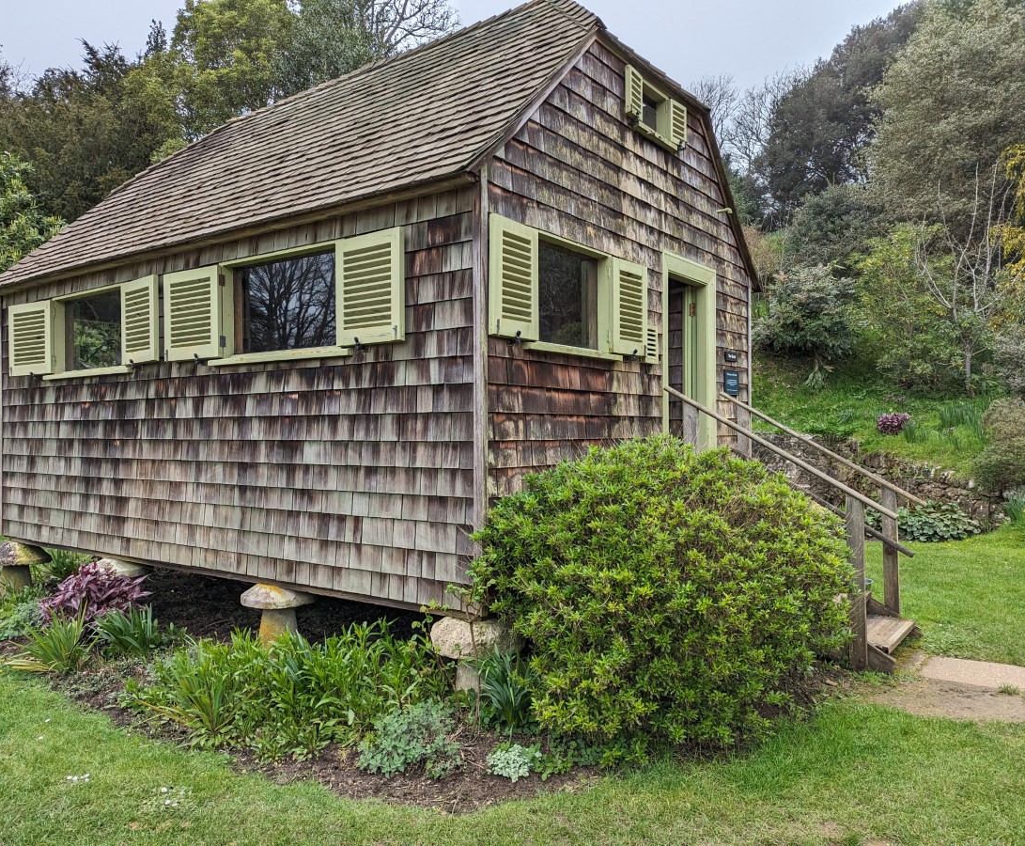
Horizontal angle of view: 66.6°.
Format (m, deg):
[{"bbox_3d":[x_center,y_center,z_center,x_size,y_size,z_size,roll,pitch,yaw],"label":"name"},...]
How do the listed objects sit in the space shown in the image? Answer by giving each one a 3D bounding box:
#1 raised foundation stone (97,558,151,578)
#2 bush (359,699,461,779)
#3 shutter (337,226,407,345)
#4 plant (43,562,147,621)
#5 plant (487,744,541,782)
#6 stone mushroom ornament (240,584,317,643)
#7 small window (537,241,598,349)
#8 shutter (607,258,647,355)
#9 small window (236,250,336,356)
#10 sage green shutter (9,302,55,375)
[{"bbox_3d":[-3.253,1.343,6.552,0.500,0.500,0.500,-1,0,35],"label":"raised foundation stone"},{"bbox_3d":[-0.488,1.496,3.766,0.480,0.255,0.430,0,0,0],"label":"bush"},{"bbox_3d":[-0.853,-0.789,4.641,0.525,0.640,0.055,-1,0,35],"label":"shutter"},{"bbox_3d":[-3.237,1.309,6.050,0.750,0.450,0.580,0,0,-28],"label":"plant"},{"bbox_3d":[0.012,1.552,3.616,0.230,0.135,0.220,0,0,0],"label":"plant"},{"bbox_3d":[-1.591,1.347,5.332,0.520,0.560,0.520,-1,0,35],"label":"stone mushroom ornament"},{"bbox_3d":[0.357,-0.787,4.956,0.100,0.625,0.840,-1,0,35],"label":"small window"},{"bbox_3d":[0.799,-0.797,5.471,0.055,0.638,0.480,-1,0,35],"label":"shutter"},{"bbox_3d":[-1.422,-0.737,4.837,1.000,0.580,0.080,-1,0,35],"label":"small window"},{"bbox_3d":[-4.005,-0.692,6.482,0.520,0.600,0.040,-1,0,24],"label":"sage green shutter"}]

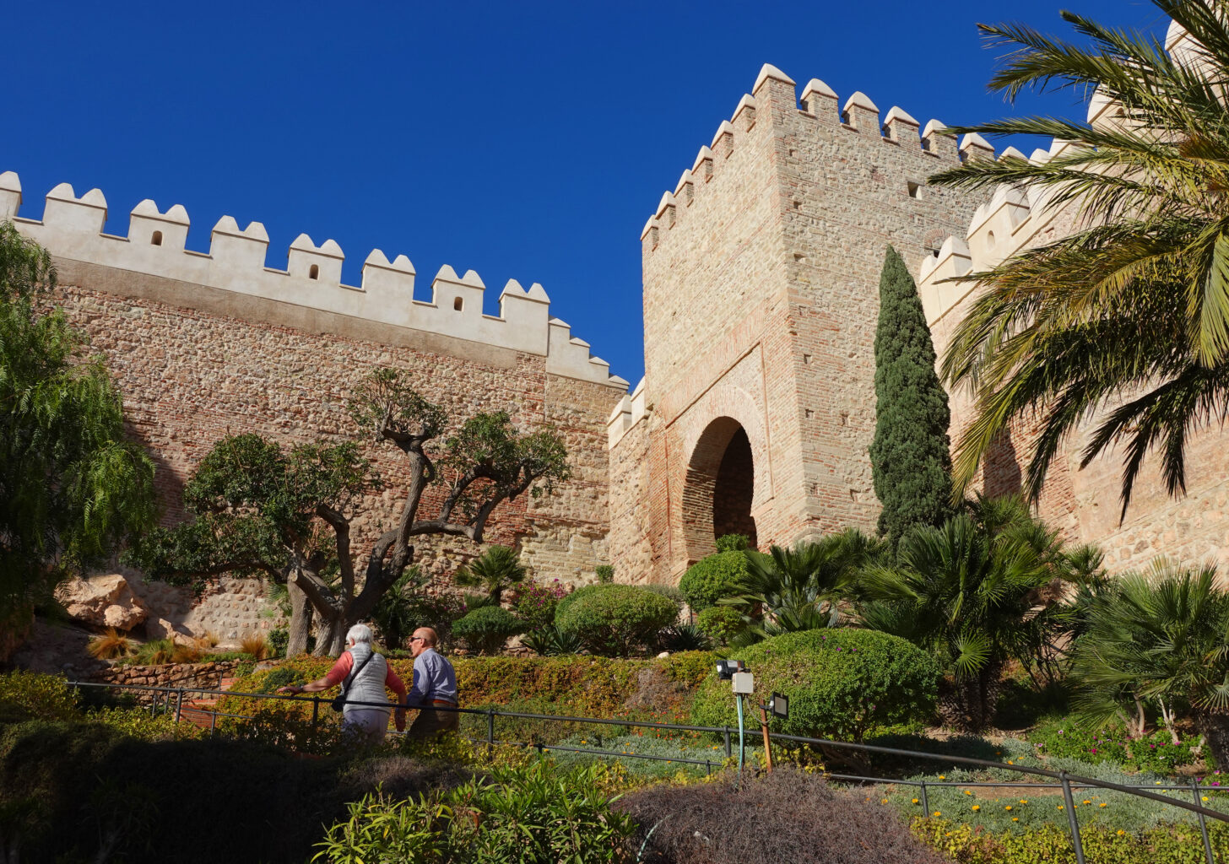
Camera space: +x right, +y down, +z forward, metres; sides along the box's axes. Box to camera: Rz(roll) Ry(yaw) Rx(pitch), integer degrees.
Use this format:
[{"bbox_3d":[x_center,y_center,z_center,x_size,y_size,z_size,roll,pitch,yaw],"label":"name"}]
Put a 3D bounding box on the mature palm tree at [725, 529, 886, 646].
[{"bbox_3d":[2.916,2.406,17.600,2.350,1.900,2.200,-1,-26,0],"label":"mature palm tree"}]

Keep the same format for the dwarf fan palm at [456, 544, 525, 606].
[{"bbox_3d":[-2.082,2.527,19.500,1.200,1.250,1.200,-1,-26,0],"label":"dwarf fan palm"}]

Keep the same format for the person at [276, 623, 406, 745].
[{"bbox_3d":[-2.217,2.365,9.500,0.800,1.600,0.680,16,-31,-31],"label":"person"}]

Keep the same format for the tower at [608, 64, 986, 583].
[{"bbox_3d":[6.640,-1.303,34.560,8.800,14.960,8.800,11,-28,-22],"label":"tower"}]

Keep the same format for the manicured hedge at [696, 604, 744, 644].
[{"bbox_3d":[1.539,2.839,16.600,0.800,0.680,0.800,-1,-26,0],"label":"manicured hedge"}]

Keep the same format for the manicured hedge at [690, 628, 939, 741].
[{"bbox_3d":[2.163,2.834,12.400,2.600,1.500,2.200,-1,-26,0],"label":"manicured hedge"}]

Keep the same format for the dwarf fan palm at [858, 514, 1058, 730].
[{"bbox_3d":[4.297,2.331,14.400,2.400,2.750,2.300,-1,-26,0],"label":"dwarf fan palm"}]

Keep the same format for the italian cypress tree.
[{"bbox_3d":[6.149,-0.678,24.000,1.750,7.800,1.750,-1,-26,0],"label":"italian cypress tree"}]

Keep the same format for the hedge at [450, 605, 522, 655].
[{"bbox_3d":[-1.890,2.942,17.000,1.080,0.800,1.050,-1,-26,0],"label":"hedge"}]

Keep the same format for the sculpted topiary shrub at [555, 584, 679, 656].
[{"bbox_3d":[0.037,2.766,16.800,1.800,1.150,1.600,-1,-26,0],"label":"sculpted topiary shrub"}]

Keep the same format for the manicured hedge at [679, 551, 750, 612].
[{"bbox_3d":[1.610,2.426,18.600,1.150,1.050,1.150,-1,-26,0],"label":"manicured hedge"}]

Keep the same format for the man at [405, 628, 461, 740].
[{"bbox_3d":[-1.531,2.446,9.650,0.450,1.680,0.500,-21,-32,35],"label":"man"}]

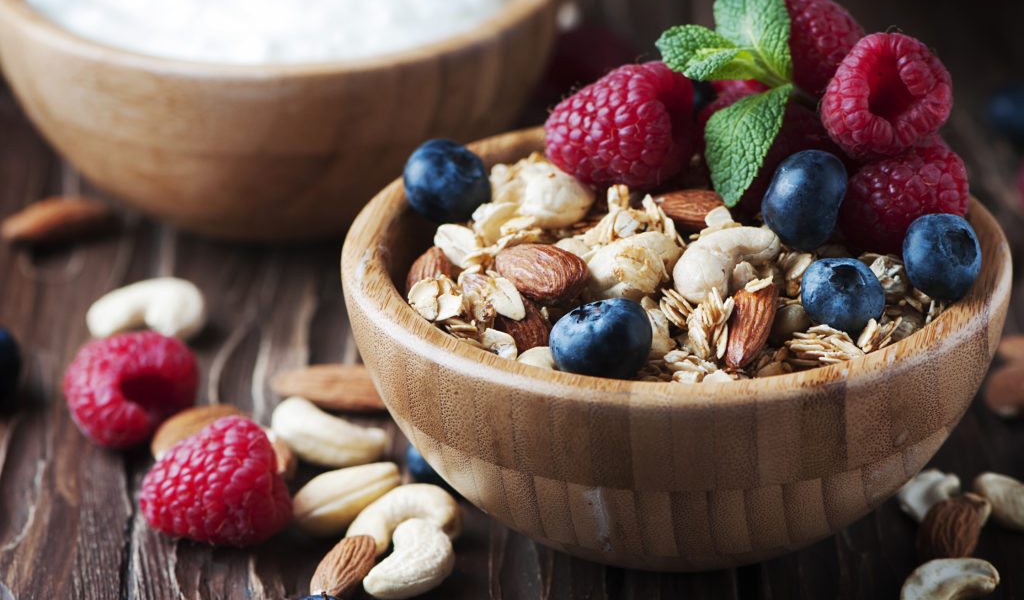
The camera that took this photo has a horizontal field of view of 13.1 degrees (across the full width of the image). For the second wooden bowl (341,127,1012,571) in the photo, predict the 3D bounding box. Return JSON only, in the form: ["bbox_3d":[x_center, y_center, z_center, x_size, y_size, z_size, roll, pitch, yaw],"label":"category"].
[{"bbox_3d":[0.029,0.015,0.801,0.118,0.050,0.118,0,26,0],"label":"second wooden bowl"}]

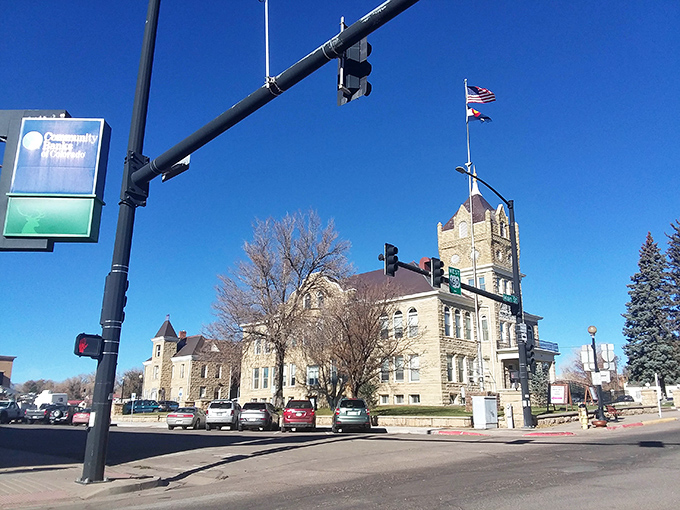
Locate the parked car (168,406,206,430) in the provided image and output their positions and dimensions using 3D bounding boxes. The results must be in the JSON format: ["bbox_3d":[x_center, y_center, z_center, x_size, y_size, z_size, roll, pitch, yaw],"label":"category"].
[{"bbox_3d":[-10.367,11.428,36.980,1.860,1.440,4.900,1,-16,-2],"label":"parked car"}]

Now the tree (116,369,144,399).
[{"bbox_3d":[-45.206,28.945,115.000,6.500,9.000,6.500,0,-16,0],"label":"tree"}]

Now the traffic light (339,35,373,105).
[{"bbox_3d":[0.238,-2.889,8.150,0.400,1.250,0.580,15,-22,-42],"label":"traffic light"}]

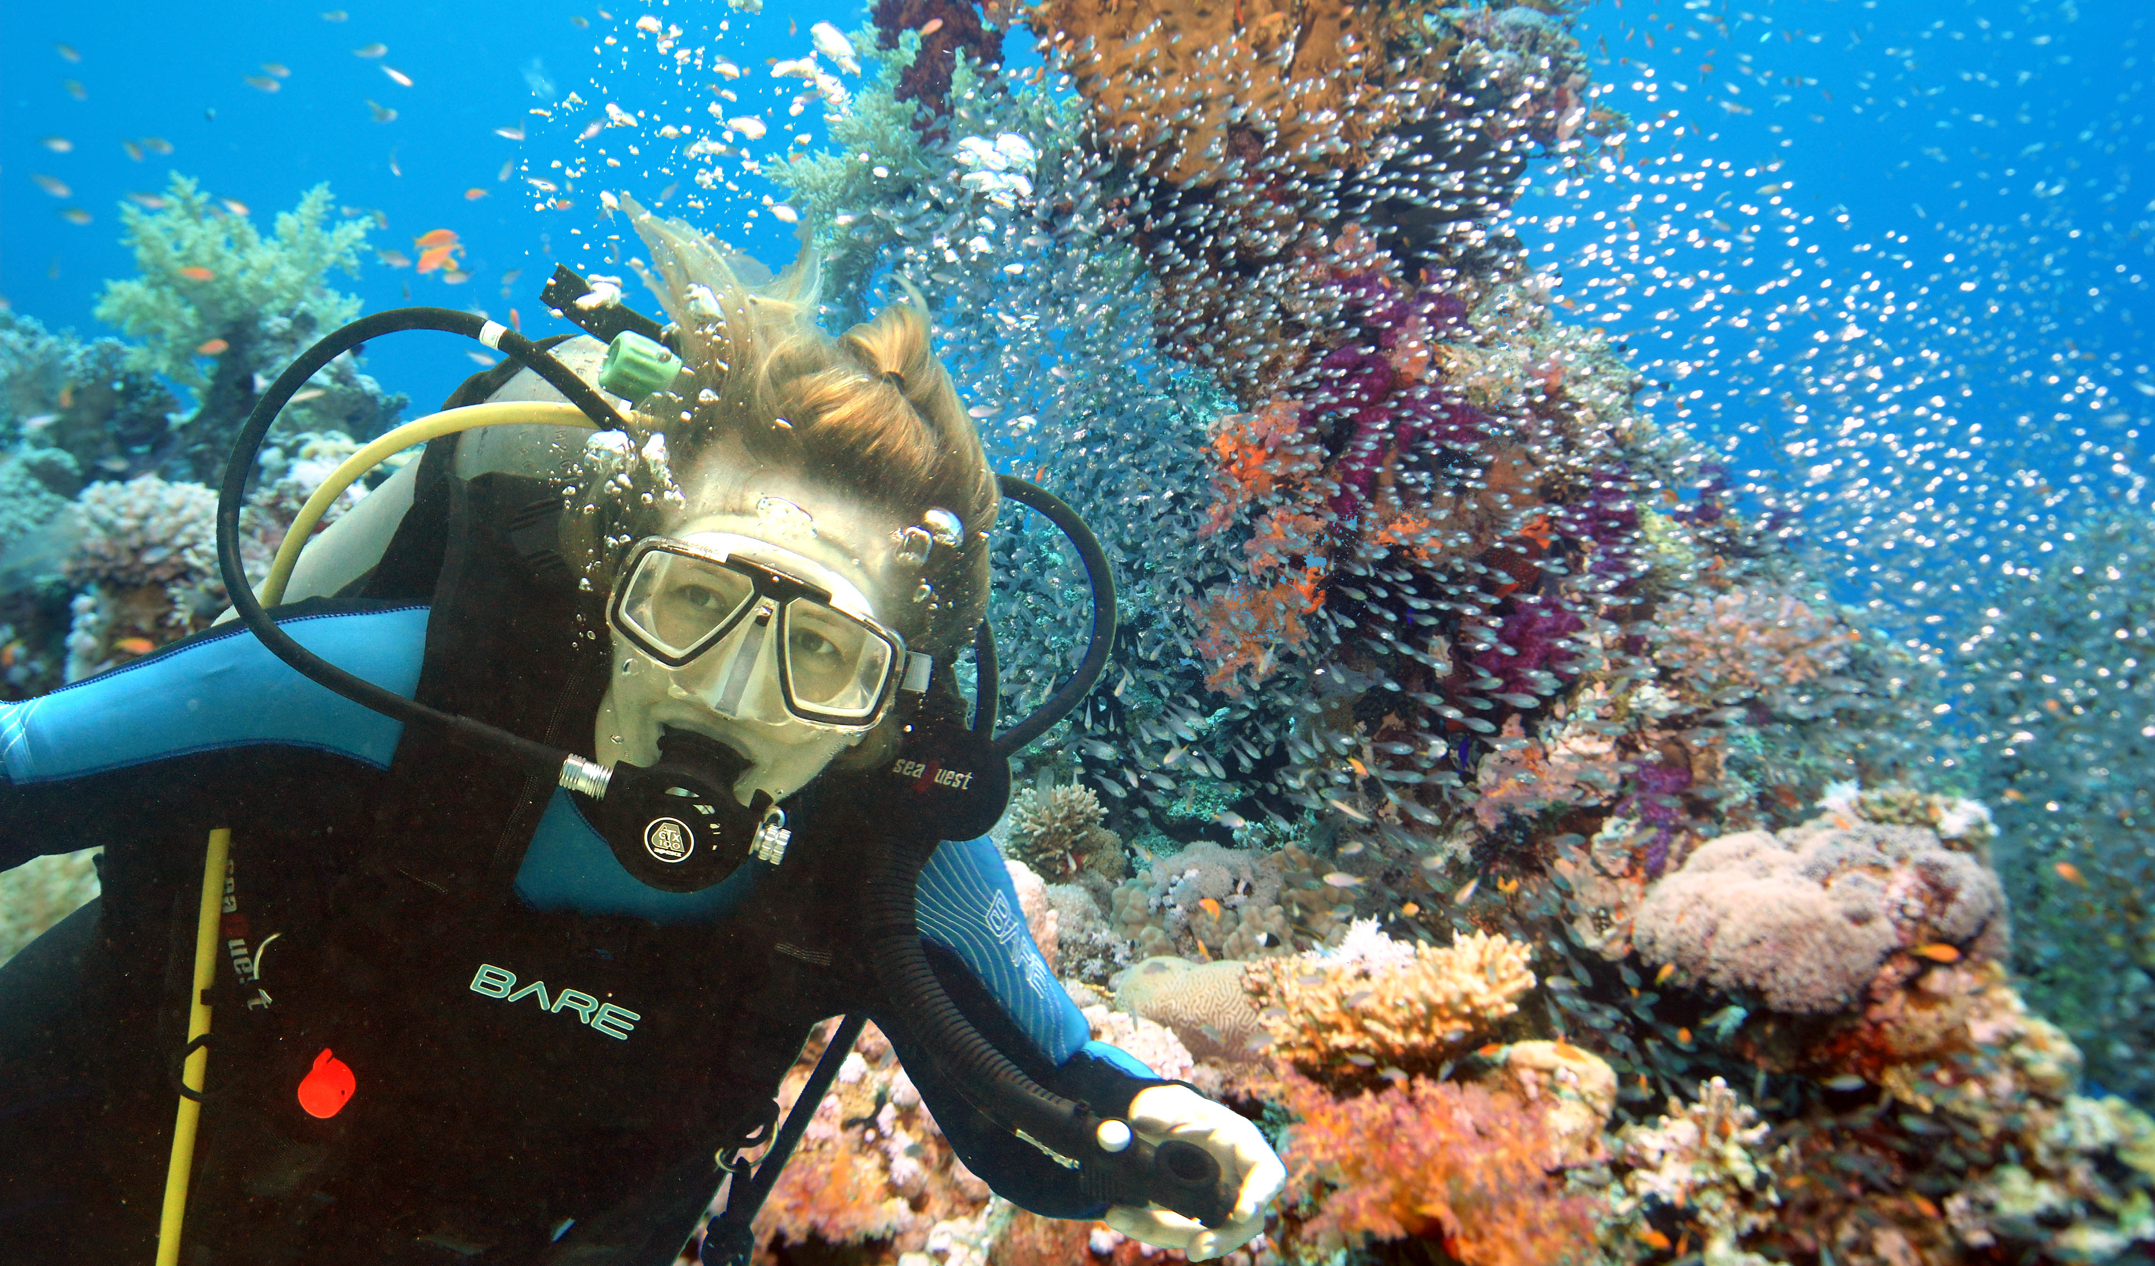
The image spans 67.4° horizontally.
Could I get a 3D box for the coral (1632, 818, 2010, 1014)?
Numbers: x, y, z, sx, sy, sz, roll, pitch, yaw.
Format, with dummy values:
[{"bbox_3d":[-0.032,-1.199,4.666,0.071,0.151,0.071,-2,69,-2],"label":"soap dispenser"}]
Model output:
[{"bbox_3d":[0.857,0.329,1.850,0.390,0.200,0.300,1,3,25],"label":"coral"}]

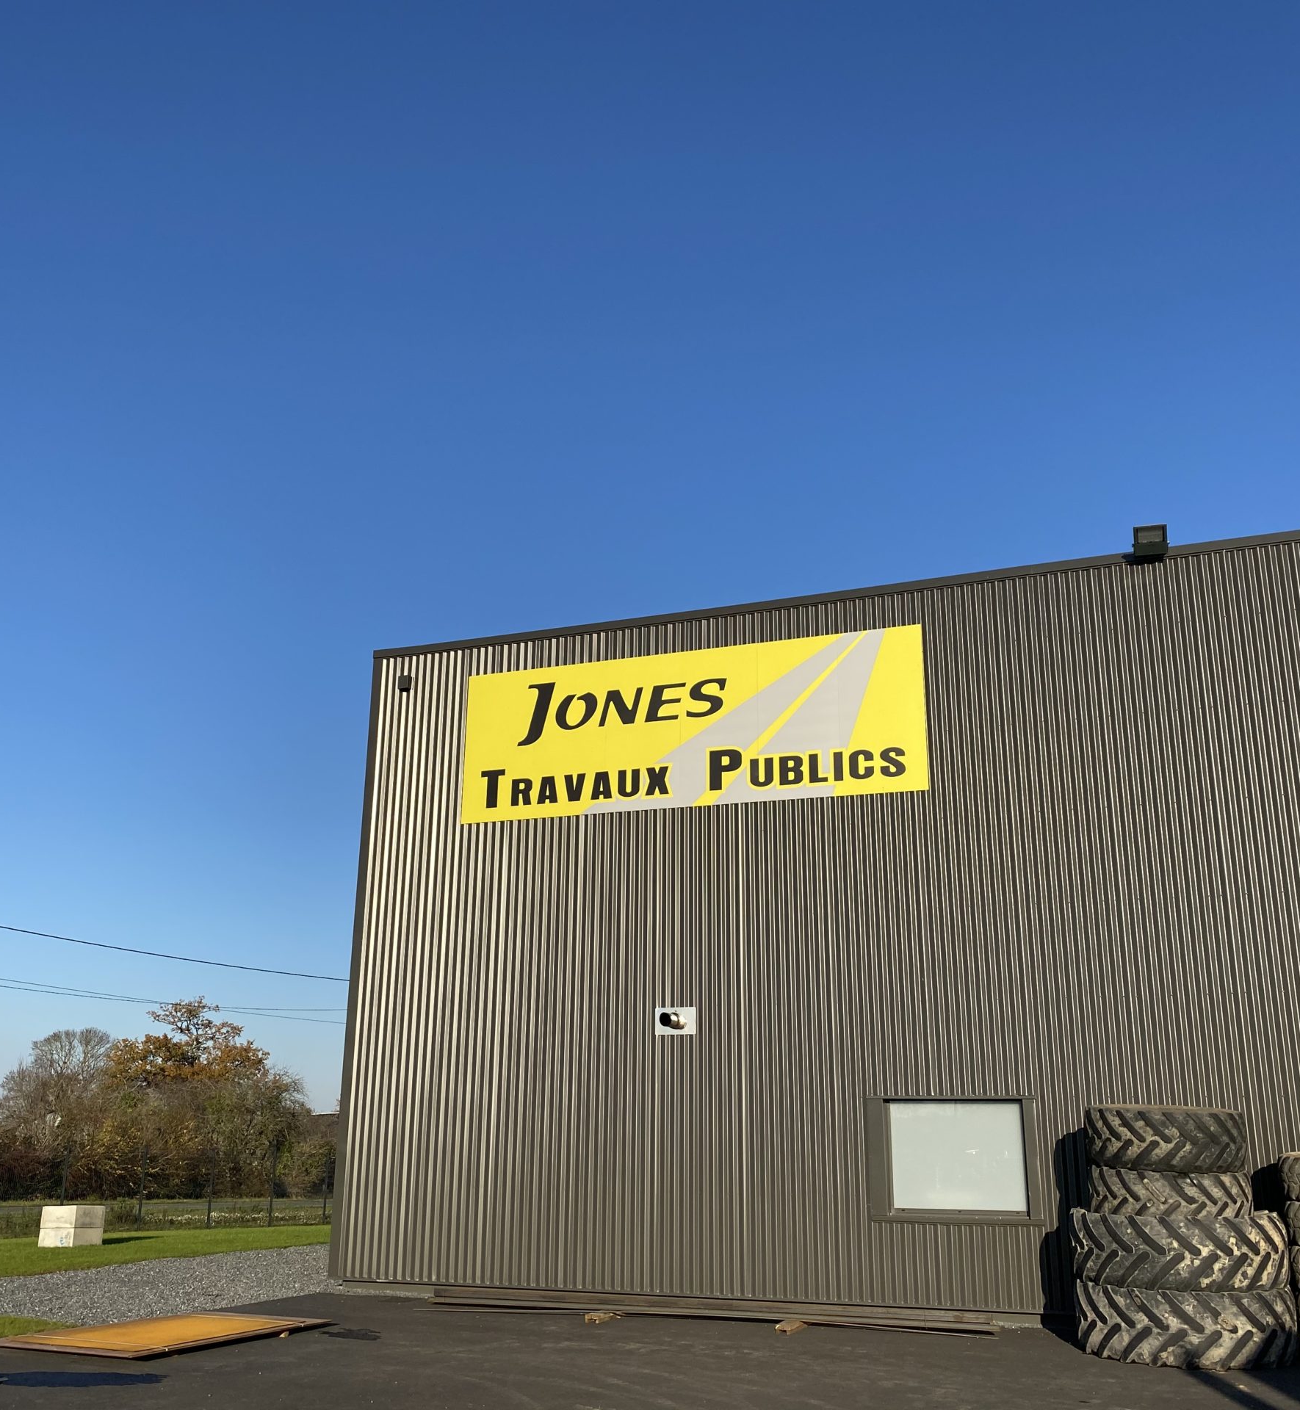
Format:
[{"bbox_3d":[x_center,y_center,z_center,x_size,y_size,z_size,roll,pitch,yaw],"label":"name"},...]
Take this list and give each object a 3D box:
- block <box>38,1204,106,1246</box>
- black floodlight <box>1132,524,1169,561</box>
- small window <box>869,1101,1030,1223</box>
[{"bbox_3d":[-10.640,9.617,26.063,0.780,0.700,0.780,-6,-19,20],"label":"block"},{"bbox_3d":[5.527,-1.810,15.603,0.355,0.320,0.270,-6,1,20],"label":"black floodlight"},{"bbox_3d":[3.178,4.801,14.935,1.640,1.220,0.120,-6,-19,20],"label":"small window"}]

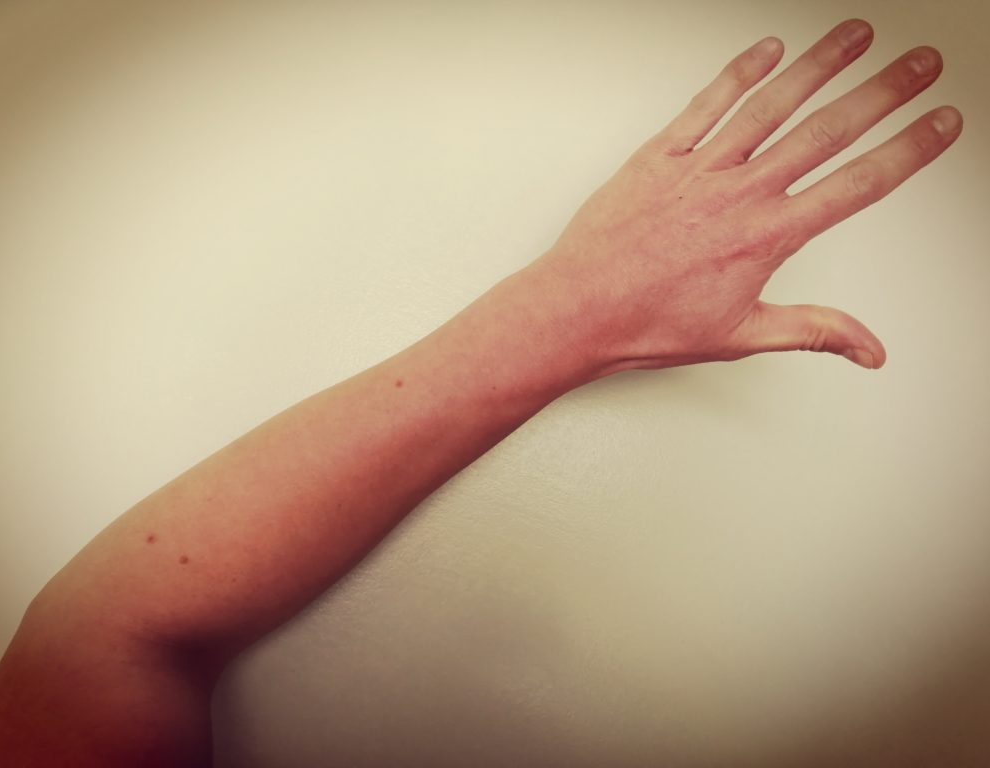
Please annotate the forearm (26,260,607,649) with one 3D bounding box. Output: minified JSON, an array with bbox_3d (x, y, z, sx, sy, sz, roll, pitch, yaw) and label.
[{"bbox_3d":[-0.072,0.048,0.332,0.258,0.077,0.078,-33,0,-3],"label":"forearm"}]

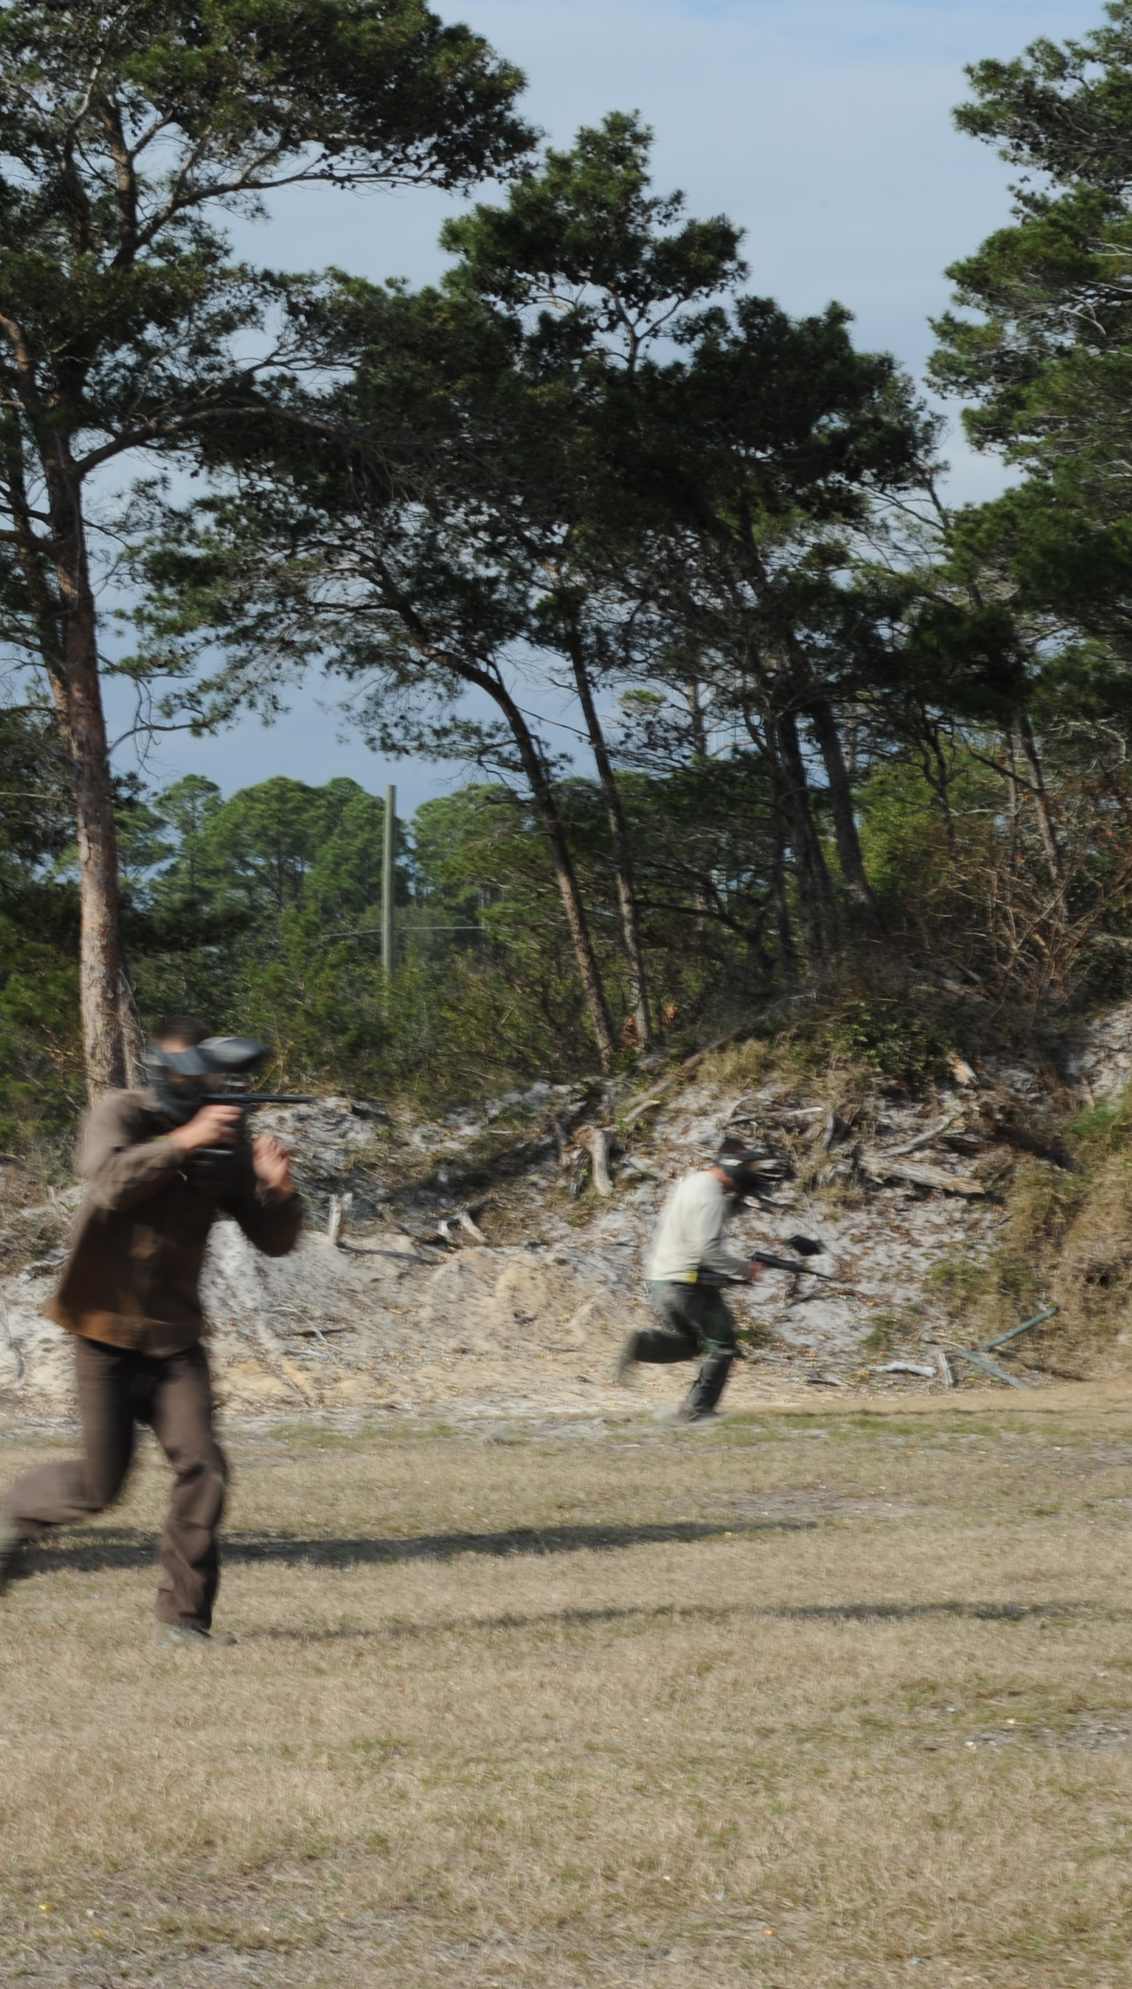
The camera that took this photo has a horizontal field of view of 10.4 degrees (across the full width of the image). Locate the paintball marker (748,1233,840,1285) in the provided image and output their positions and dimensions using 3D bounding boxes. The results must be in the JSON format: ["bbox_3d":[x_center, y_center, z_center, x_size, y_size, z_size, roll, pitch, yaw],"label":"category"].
[{"bbox_3d":[1.215,1.413,33.200,0.520,0.250,0.110,16,-3,5],"label":"paintball marker"}]

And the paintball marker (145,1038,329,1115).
[{"bbox_3d":[-0.903,0.245,17.000,0.600,0.250,0.120,-1,-2,40],"label":"paintball marker"}]

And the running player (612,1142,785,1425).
[{"bbox_3d":[0.706,1.550,33.400,0.920,1.530,0.580,0,-2,0],"label":"running player"}]

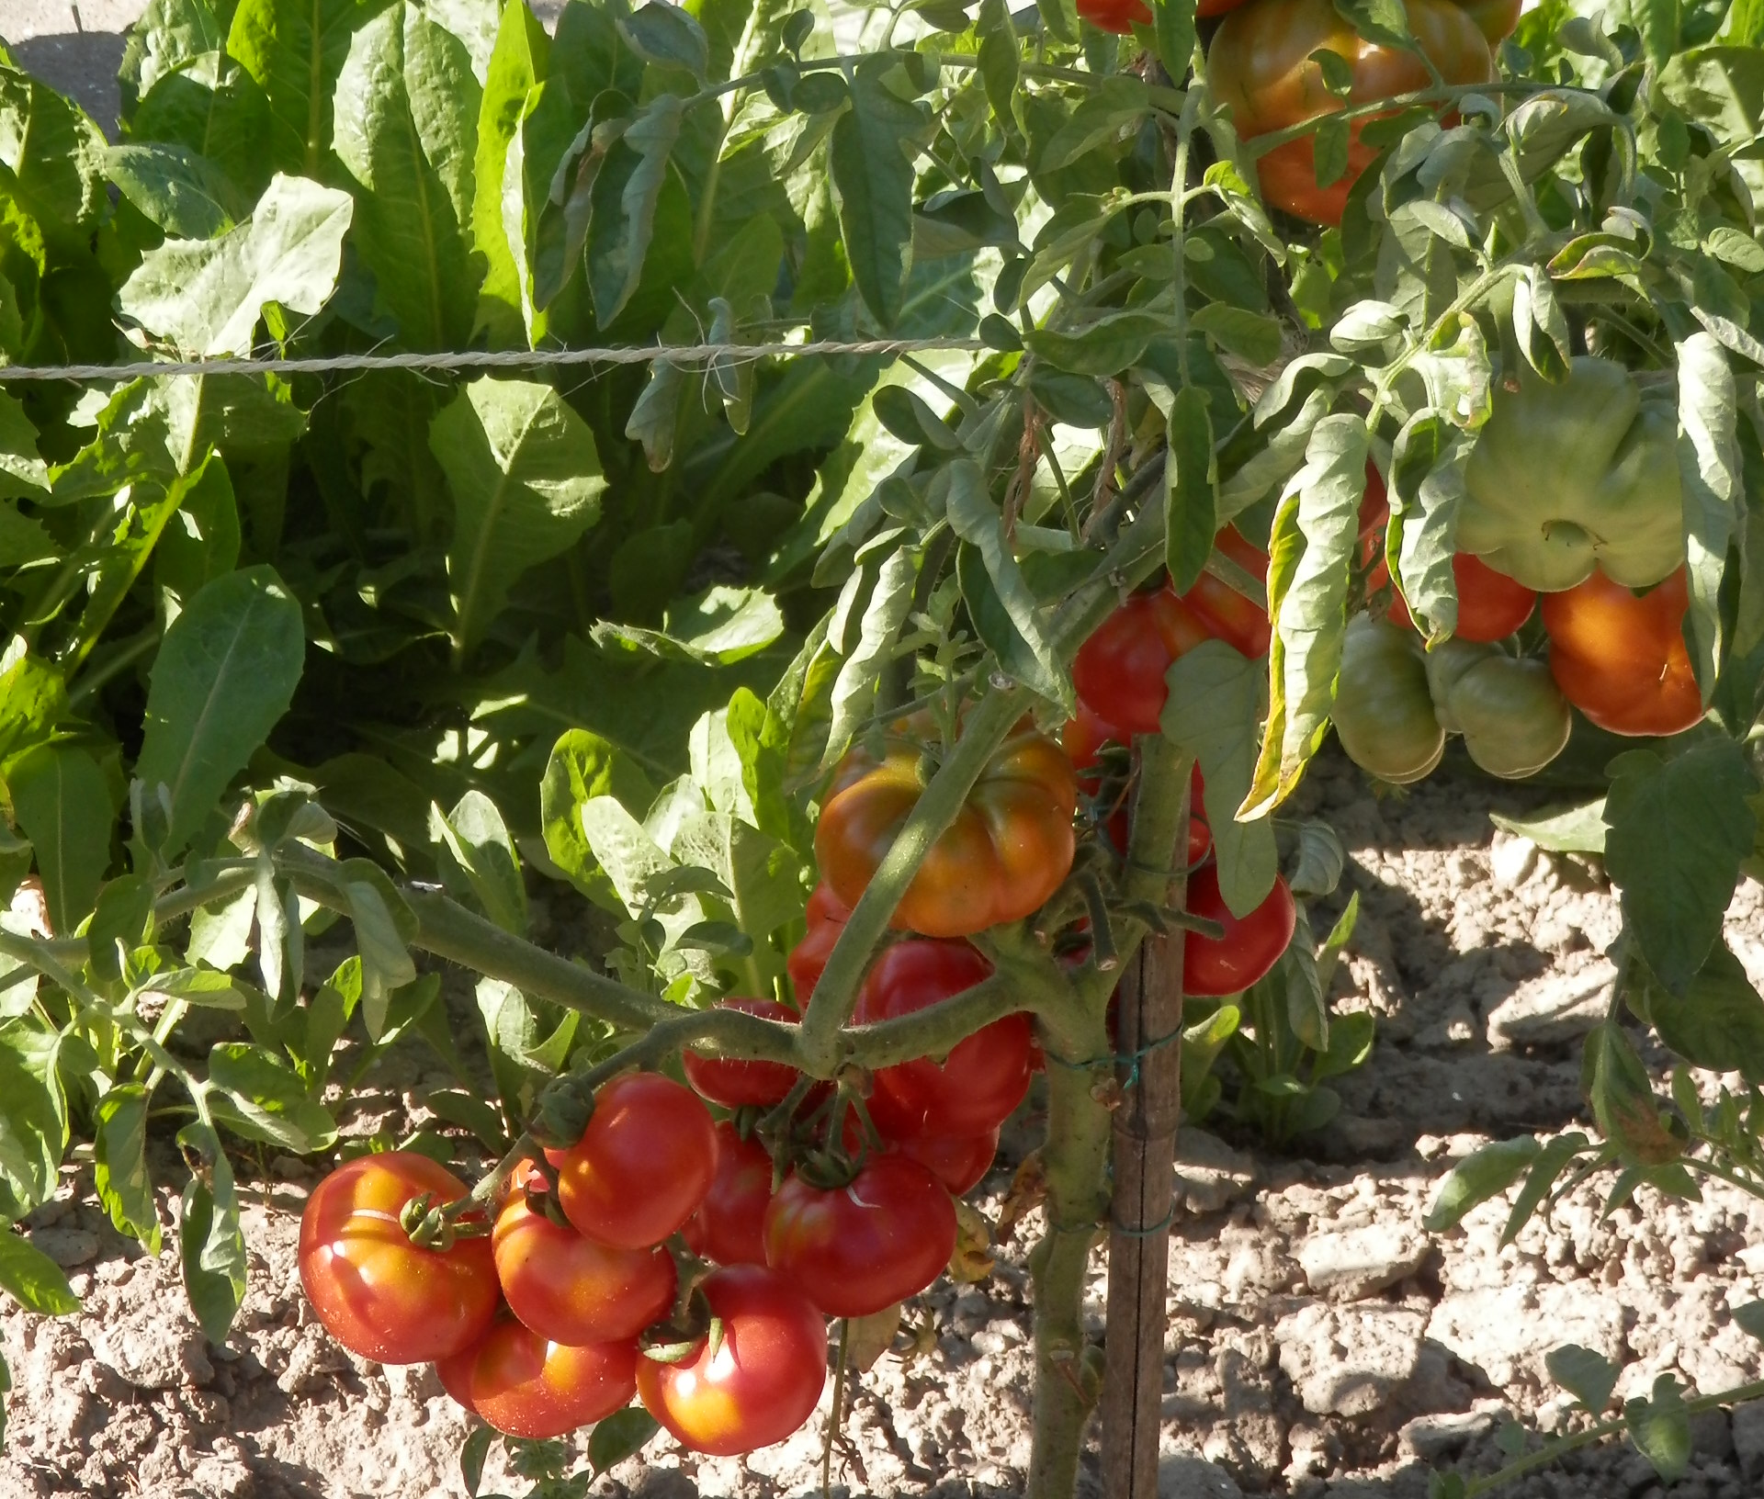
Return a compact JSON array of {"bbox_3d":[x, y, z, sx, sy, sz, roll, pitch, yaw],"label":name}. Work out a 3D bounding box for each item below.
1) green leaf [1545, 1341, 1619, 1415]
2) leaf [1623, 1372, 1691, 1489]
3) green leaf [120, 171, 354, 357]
[{"bbox_3d":[0.254,0.228,1.970,0.026,0.022,0.016,0,34,0],"label":"green leaf"},{"bbox_3d":[0.284,0.249,1.986,0.021,0.038,0.014,-12,0,-4],"label":"leaf"},{"bbox_3d":[-0.291,-0.219,2.450,0.080,0.030,0.100,26,62,9],"label":"green leaf"}]

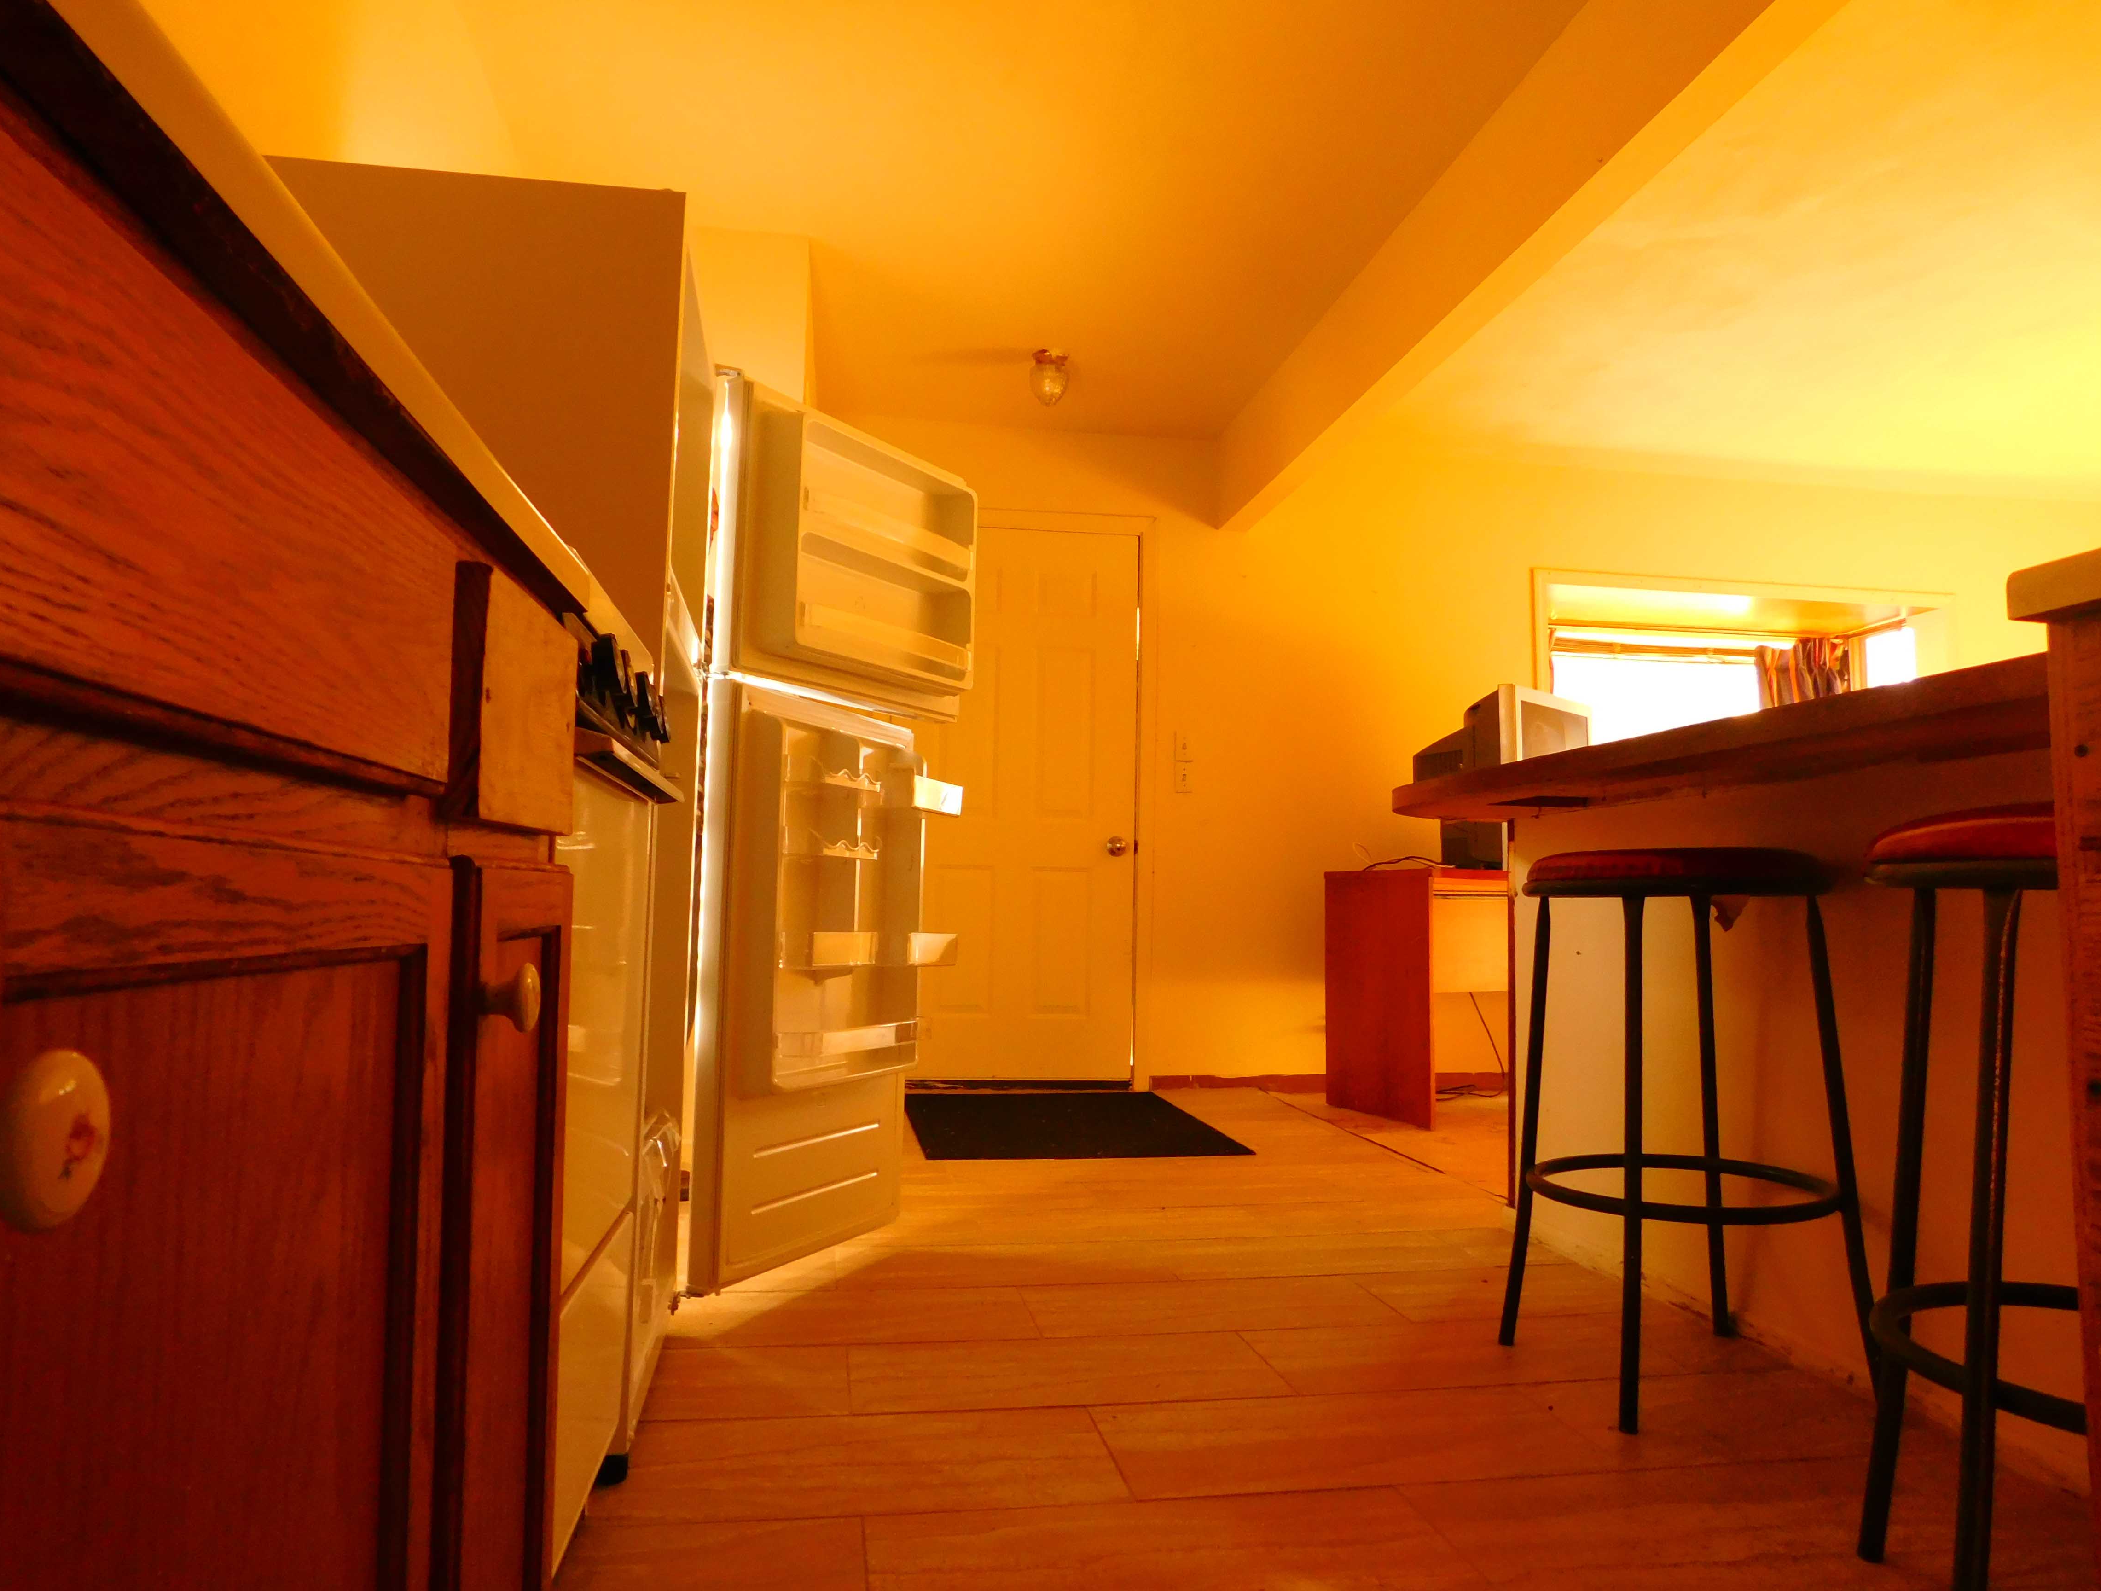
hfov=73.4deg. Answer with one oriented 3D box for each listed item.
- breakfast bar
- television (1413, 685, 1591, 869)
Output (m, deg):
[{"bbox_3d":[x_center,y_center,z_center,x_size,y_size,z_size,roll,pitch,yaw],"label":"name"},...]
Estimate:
[{"bbox_3d":[1.097,0.392,2.162,0.640,0.907,2.059,1,-5,-9],"label":"breakfast bar"},{"bbox_3d":[1.546,-0.021,5.019,0.490,0.610,0.700,-3,-6,41],"label":"television"}]

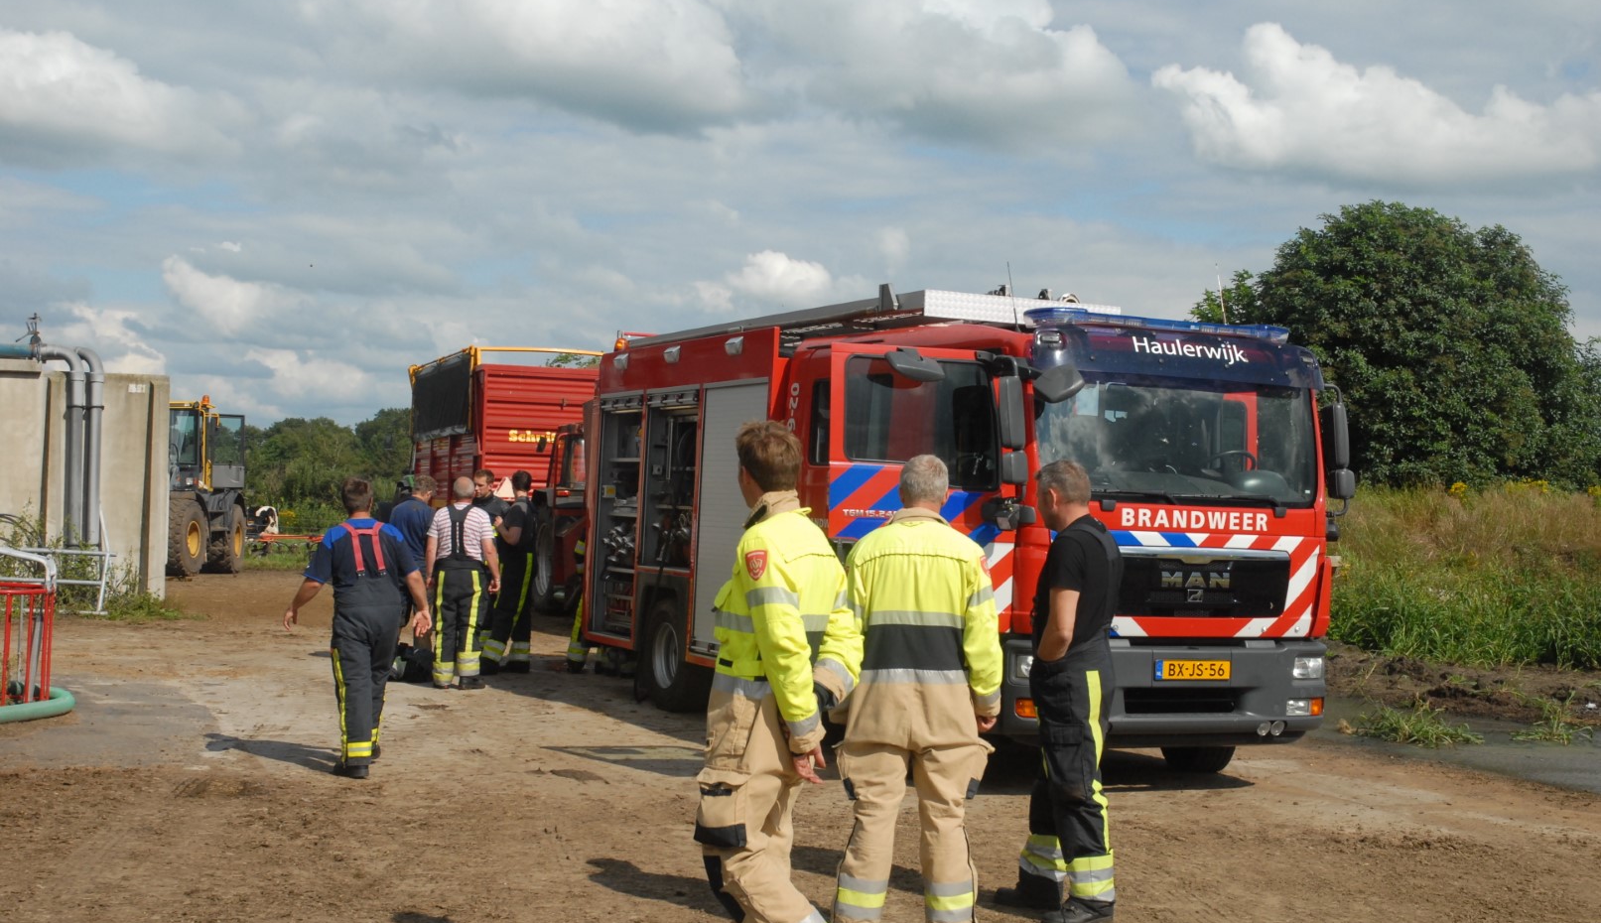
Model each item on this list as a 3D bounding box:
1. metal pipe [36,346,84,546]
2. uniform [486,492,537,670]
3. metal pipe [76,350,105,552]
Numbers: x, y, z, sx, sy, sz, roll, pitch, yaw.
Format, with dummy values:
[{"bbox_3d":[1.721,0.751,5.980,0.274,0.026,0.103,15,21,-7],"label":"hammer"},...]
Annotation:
[{"bbox_3d":[-9.824,-0.199,25.400,0.620,2.630,0.280,1,-1,-30],"label":"metal pipe"},{"bbox_3d":[-2.586,1.078,17.100,0.360,1.570,0.470,0,-1,30],"label":"uniform"},{"bbox_3d":[-9.446,-0.167,25.500,0.400,2.650,0.300,1,-1,-30],"label":"metal pipe"}]

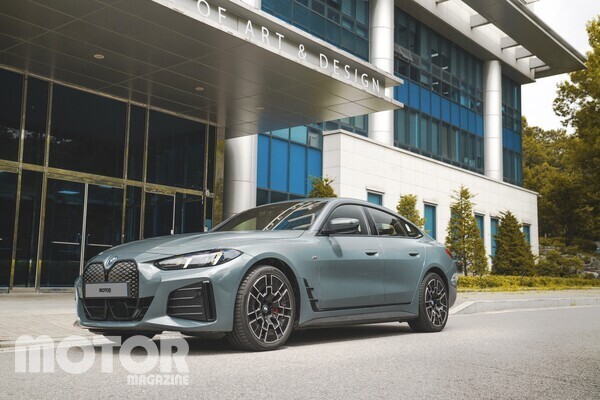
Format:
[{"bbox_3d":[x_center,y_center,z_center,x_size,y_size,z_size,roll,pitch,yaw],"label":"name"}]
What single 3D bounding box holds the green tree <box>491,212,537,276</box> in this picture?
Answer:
[{"bbox_3d":[9.054,1.985,27.572,1.750,3.060,1.750,-5,-10,40],"label":"green tree"}]

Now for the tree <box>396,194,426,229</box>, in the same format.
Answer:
[{"bbox_3d":[3.607,1.331,21.201,1.450,3.070,1.450,-5,-10,40],"label":"tree"}]

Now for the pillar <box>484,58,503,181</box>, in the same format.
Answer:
[{"bbox_3d":[9.706,-3.945,32.562,0.920,6.150,0.920,-5,-10,40],"label":"pillar"}]

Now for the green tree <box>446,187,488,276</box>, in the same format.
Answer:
[{"bbox_3d":[6.195,1.314,24.263,1.550,3.570,1.550,-5,-10,40],"label":"green tree"}]

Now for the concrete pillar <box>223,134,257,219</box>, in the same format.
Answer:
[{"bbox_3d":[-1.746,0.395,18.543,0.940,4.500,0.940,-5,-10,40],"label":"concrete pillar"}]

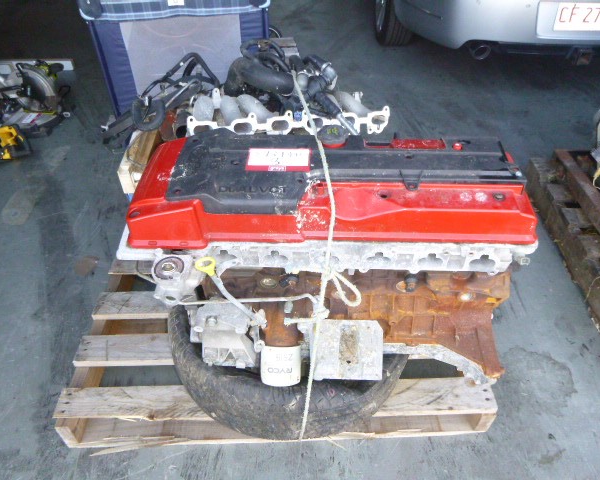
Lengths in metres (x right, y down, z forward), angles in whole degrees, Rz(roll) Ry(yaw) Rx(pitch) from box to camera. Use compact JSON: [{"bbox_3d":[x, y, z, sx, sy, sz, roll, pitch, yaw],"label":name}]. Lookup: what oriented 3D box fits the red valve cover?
[{"bbox_3d":[0.064,-0.115,0.962,0.790,0.117,0.262,1,44,2],"label":"red valve cover"}]

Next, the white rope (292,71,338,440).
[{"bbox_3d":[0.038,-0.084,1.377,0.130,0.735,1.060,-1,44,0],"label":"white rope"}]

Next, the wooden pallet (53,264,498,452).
[{"bbox_3d":[-0.069,0.123,1.614,1.140,0.135,1.100,-1,44,0],"label":"wooden pallet"}]

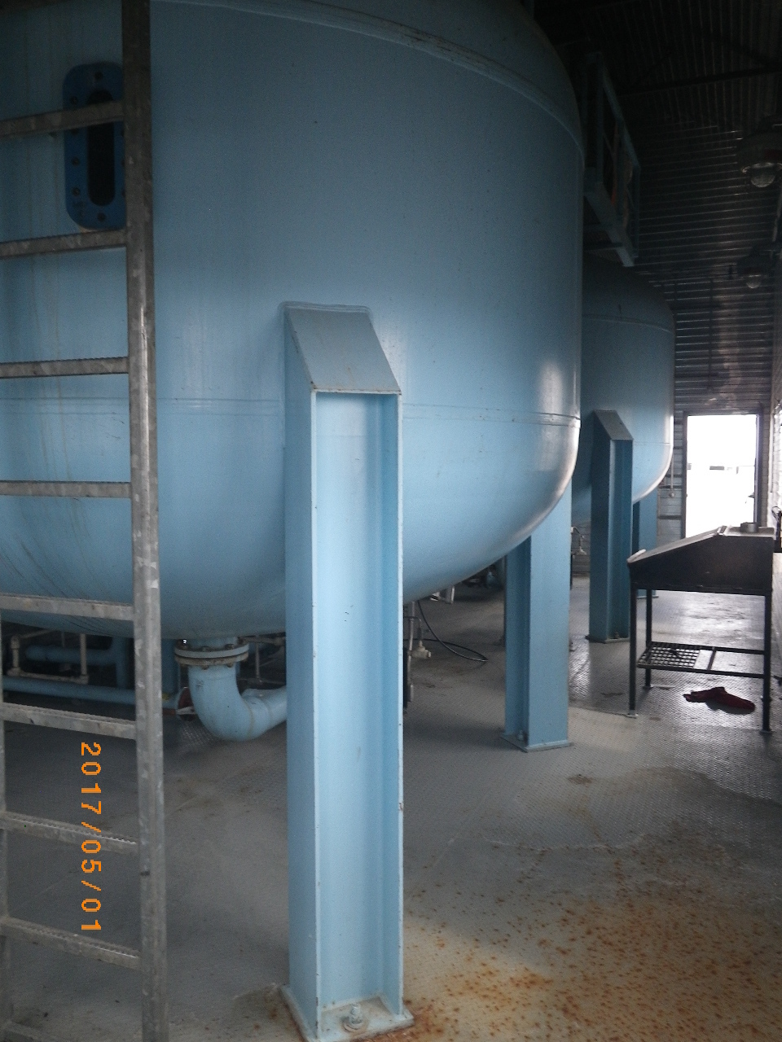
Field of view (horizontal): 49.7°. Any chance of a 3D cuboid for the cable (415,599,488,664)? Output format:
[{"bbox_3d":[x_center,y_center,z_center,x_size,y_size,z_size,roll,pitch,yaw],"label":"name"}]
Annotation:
[{"bbox_3d":[0.439,0.821,6.870,0.648,0.522,0.648,0,4,0],"label":"cable"}]

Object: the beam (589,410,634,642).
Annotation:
[{"bbox_3d":[1.929,0.036,7.373,0.277,1.994,0.277,-2,4,-23],"label":"beam"}]

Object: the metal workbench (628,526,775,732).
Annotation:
[{"bbox_3d":[1.949,0.620,5.314,0.820,1.129,0.763,2,4,22],"label":"metal workbench"}]

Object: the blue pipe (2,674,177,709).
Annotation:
[{"bbox_3d":[-2.012,1.086,5.378,1.421,0.091,0.091,2,4,22],"label":"blue pipe"}]

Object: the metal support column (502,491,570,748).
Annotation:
[{"bbox_3d":[0.814,0.233,4.668,0.277,1.994,0.277,-2,4,-23],"label":"metal support column"}]

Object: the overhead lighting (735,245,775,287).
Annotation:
[{"bbox_3d":[3.833,-2.678,8.874,0.376,0.449,0.366,2,4,22],"label":"overhead lighting"}]

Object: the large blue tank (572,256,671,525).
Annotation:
[{"bbox_3d":[1.246,-1.359,8.905,3.318,3.010,3.318,2,4,22],"label":"large blue tank"}]

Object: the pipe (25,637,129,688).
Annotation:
[{"bbox_3d":[-2.048,0.882,5.514,0.868,0.360,0.125,2,4,22],"label":"pipe"}]

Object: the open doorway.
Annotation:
[{"bbox_3d":[4.260,-0.290,10.911,0.857,2.132,0.146,2,4,22],"label":"open doorway"}]

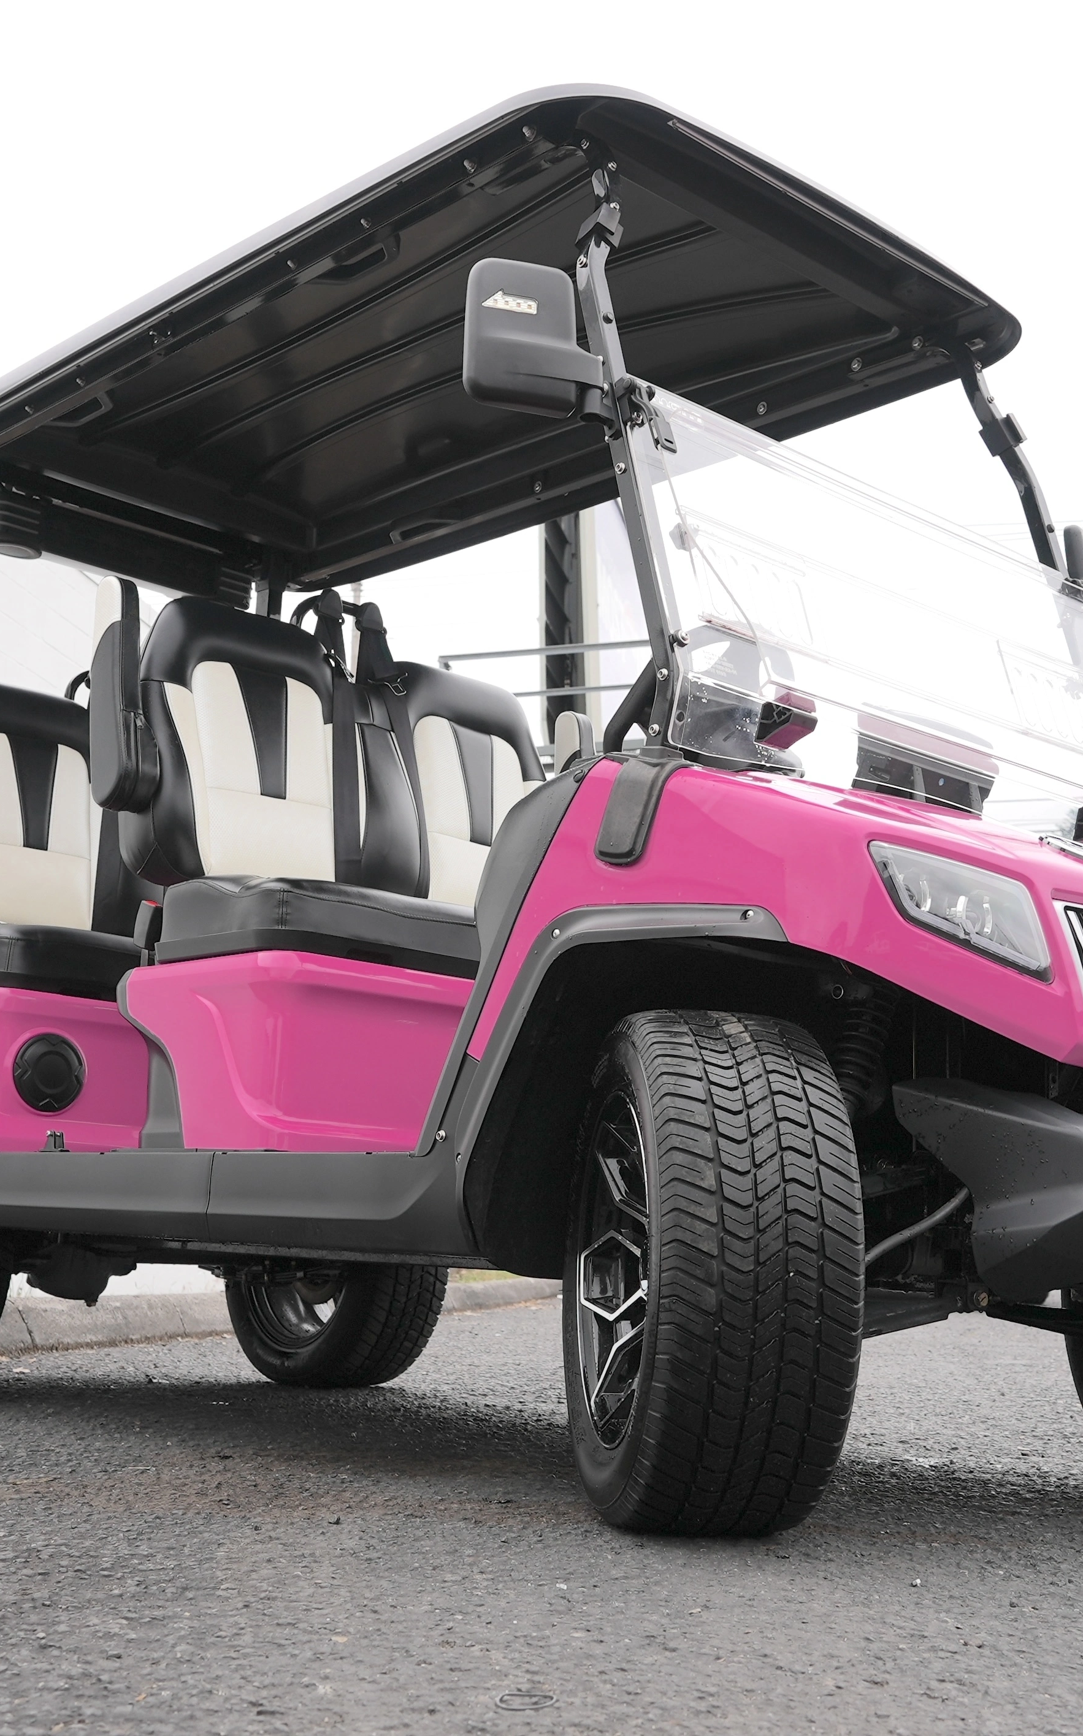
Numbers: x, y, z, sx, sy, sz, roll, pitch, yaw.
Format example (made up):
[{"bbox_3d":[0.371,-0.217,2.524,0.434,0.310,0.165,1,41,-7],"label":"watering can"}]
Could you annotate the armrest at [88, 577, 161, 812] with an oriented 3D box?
[{"bbox_3d":[-0.705,-0.285,3.475,0.092,0.400,0.107,12,-15,-41],"label":"armrest"}]

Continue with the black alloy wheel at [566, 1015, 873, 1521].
[{"bbox_3d":[0.173,0.441,2.227,0.222,0.572,0.572,2,-11,-9],"label":"black alloy wheel"}]

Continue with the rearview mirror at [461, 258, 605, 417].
[{"bbox_3d":[-0.011,-0.675,2.589,0.190,0.200,0.092,7,-12,-23],"label":"rearview mirror"}]

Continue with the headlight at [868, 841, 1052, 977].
[{"bbox_3d":[0.476,0.053,2.326,0.237,0.152,0.092,8,-13,-28],"label":"headlight"}]

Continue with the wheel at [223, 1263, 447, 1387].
[{"bbox_3d":[-0.457,0.863,4.478,0.222,0.572,0.572,12,-15,-41],"label":"wheel"}]

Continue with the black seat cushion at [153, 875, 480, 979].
[{"bbox_3d":[-0.125,0.152,3.515,1.030,0.155,0.410,12,-14,-41],"label":"black seat cushion"}]

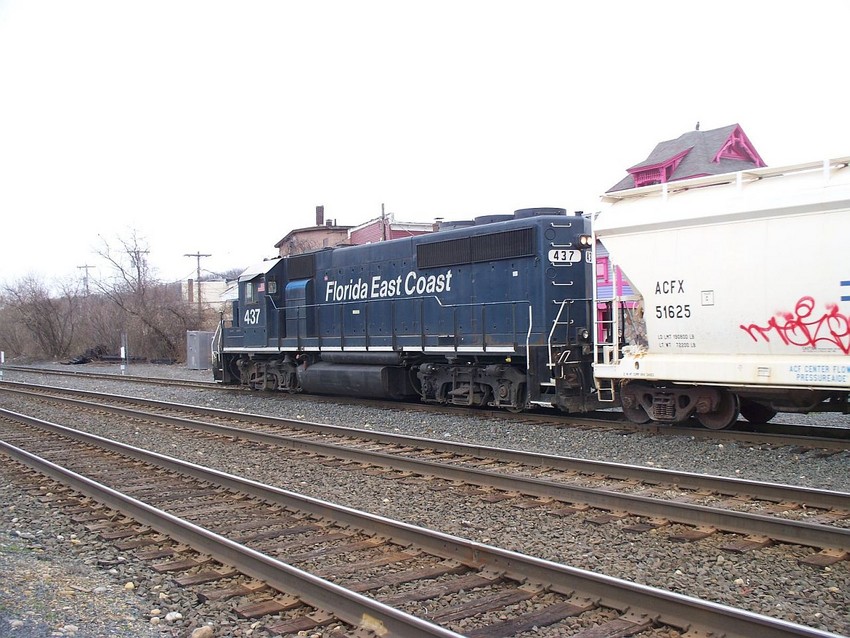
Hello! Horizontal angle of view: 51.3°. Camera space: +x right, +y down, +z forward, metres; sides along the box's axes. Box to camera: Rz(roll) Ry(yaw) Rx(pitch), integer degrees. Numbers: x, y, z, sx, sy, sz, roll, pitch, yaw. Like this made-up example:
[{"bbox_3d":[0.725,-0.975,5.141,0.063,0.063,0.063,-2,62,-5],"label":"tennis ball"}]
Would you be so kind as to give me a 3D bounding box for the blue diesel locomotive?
[{"bbox_3d":[-1.336,-0.034,25.944,3.100,4.720,17.600,-1,-1,-38],"label":"blue diesel locomotive"}]

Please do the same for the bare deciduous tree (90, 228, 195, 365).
[{"bbox_3d":[-22.604,-1.887,71.000,7.600,10.400,7.000,-1,-1,-18],"label":"bare deciduous tree"}]

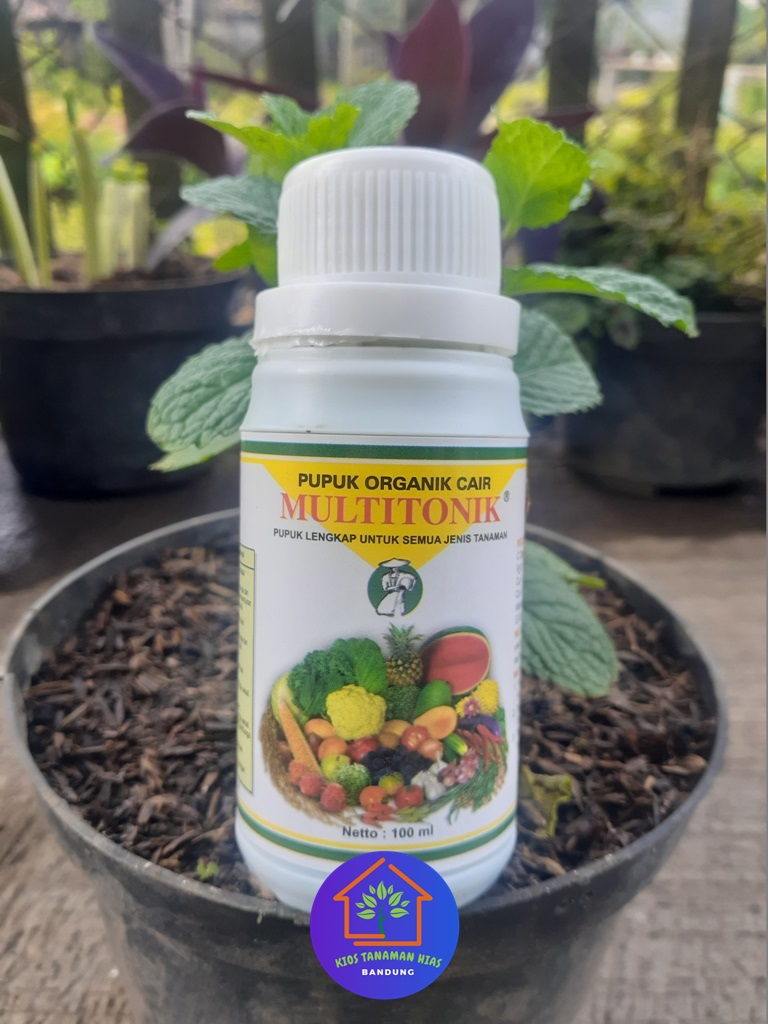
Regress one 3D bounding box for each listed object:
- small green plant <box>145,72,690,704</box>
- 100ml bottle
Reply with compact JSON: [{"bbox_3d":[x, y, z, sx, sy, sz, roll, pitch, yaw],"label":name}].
[{"bbox_3d":[0.009,-0.021,0.179,0.118,0.130,0.090,1,23,0],"label":"small green plant"},{"bbox_3d":[0.000,0.003,0.129,0.046,0.110,0.046,1,5,-6],"label":"100ml bottle"}]

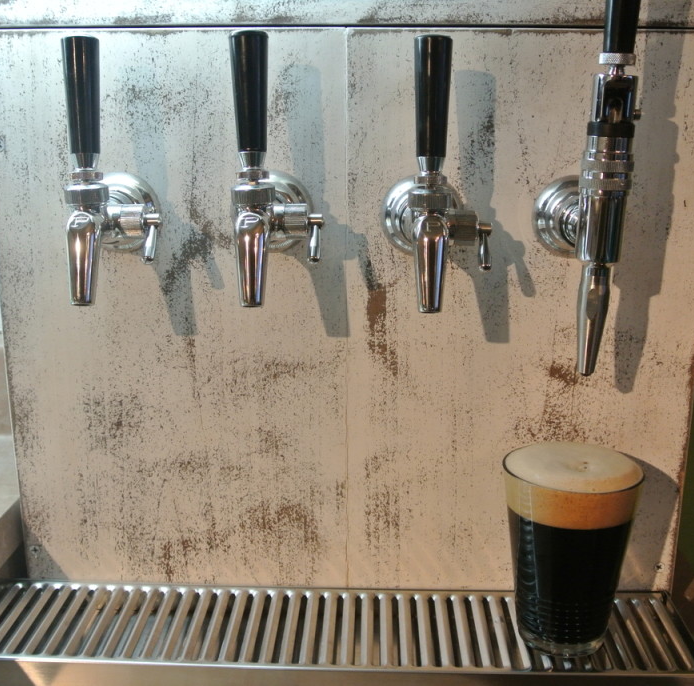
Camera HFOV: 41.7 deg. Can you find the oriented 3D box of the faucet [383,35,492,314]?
[{"bbox_3d":[0.056,-0.106,0.566,0.067,0.160,0.095,1,14,2],"label":"faucet"}]

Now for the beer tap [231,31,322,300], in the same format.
[{"bbox_3d":[-0.047,-0.109,0.569,0.066,0.160,0.095,1,14,2],"label":"beer tap"}]

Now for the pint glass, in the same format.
[{"bbox_3d":[0.148,0.141,0.615,0.089,0.123,0.089,1,14,2],"label":"pint glass"}]

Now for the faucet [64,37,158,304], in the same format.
[{"bbox_3d":[-0.148,-0.108,0.573,0.070,0.157,0.095,1,14,2],"label":"faucet"}]

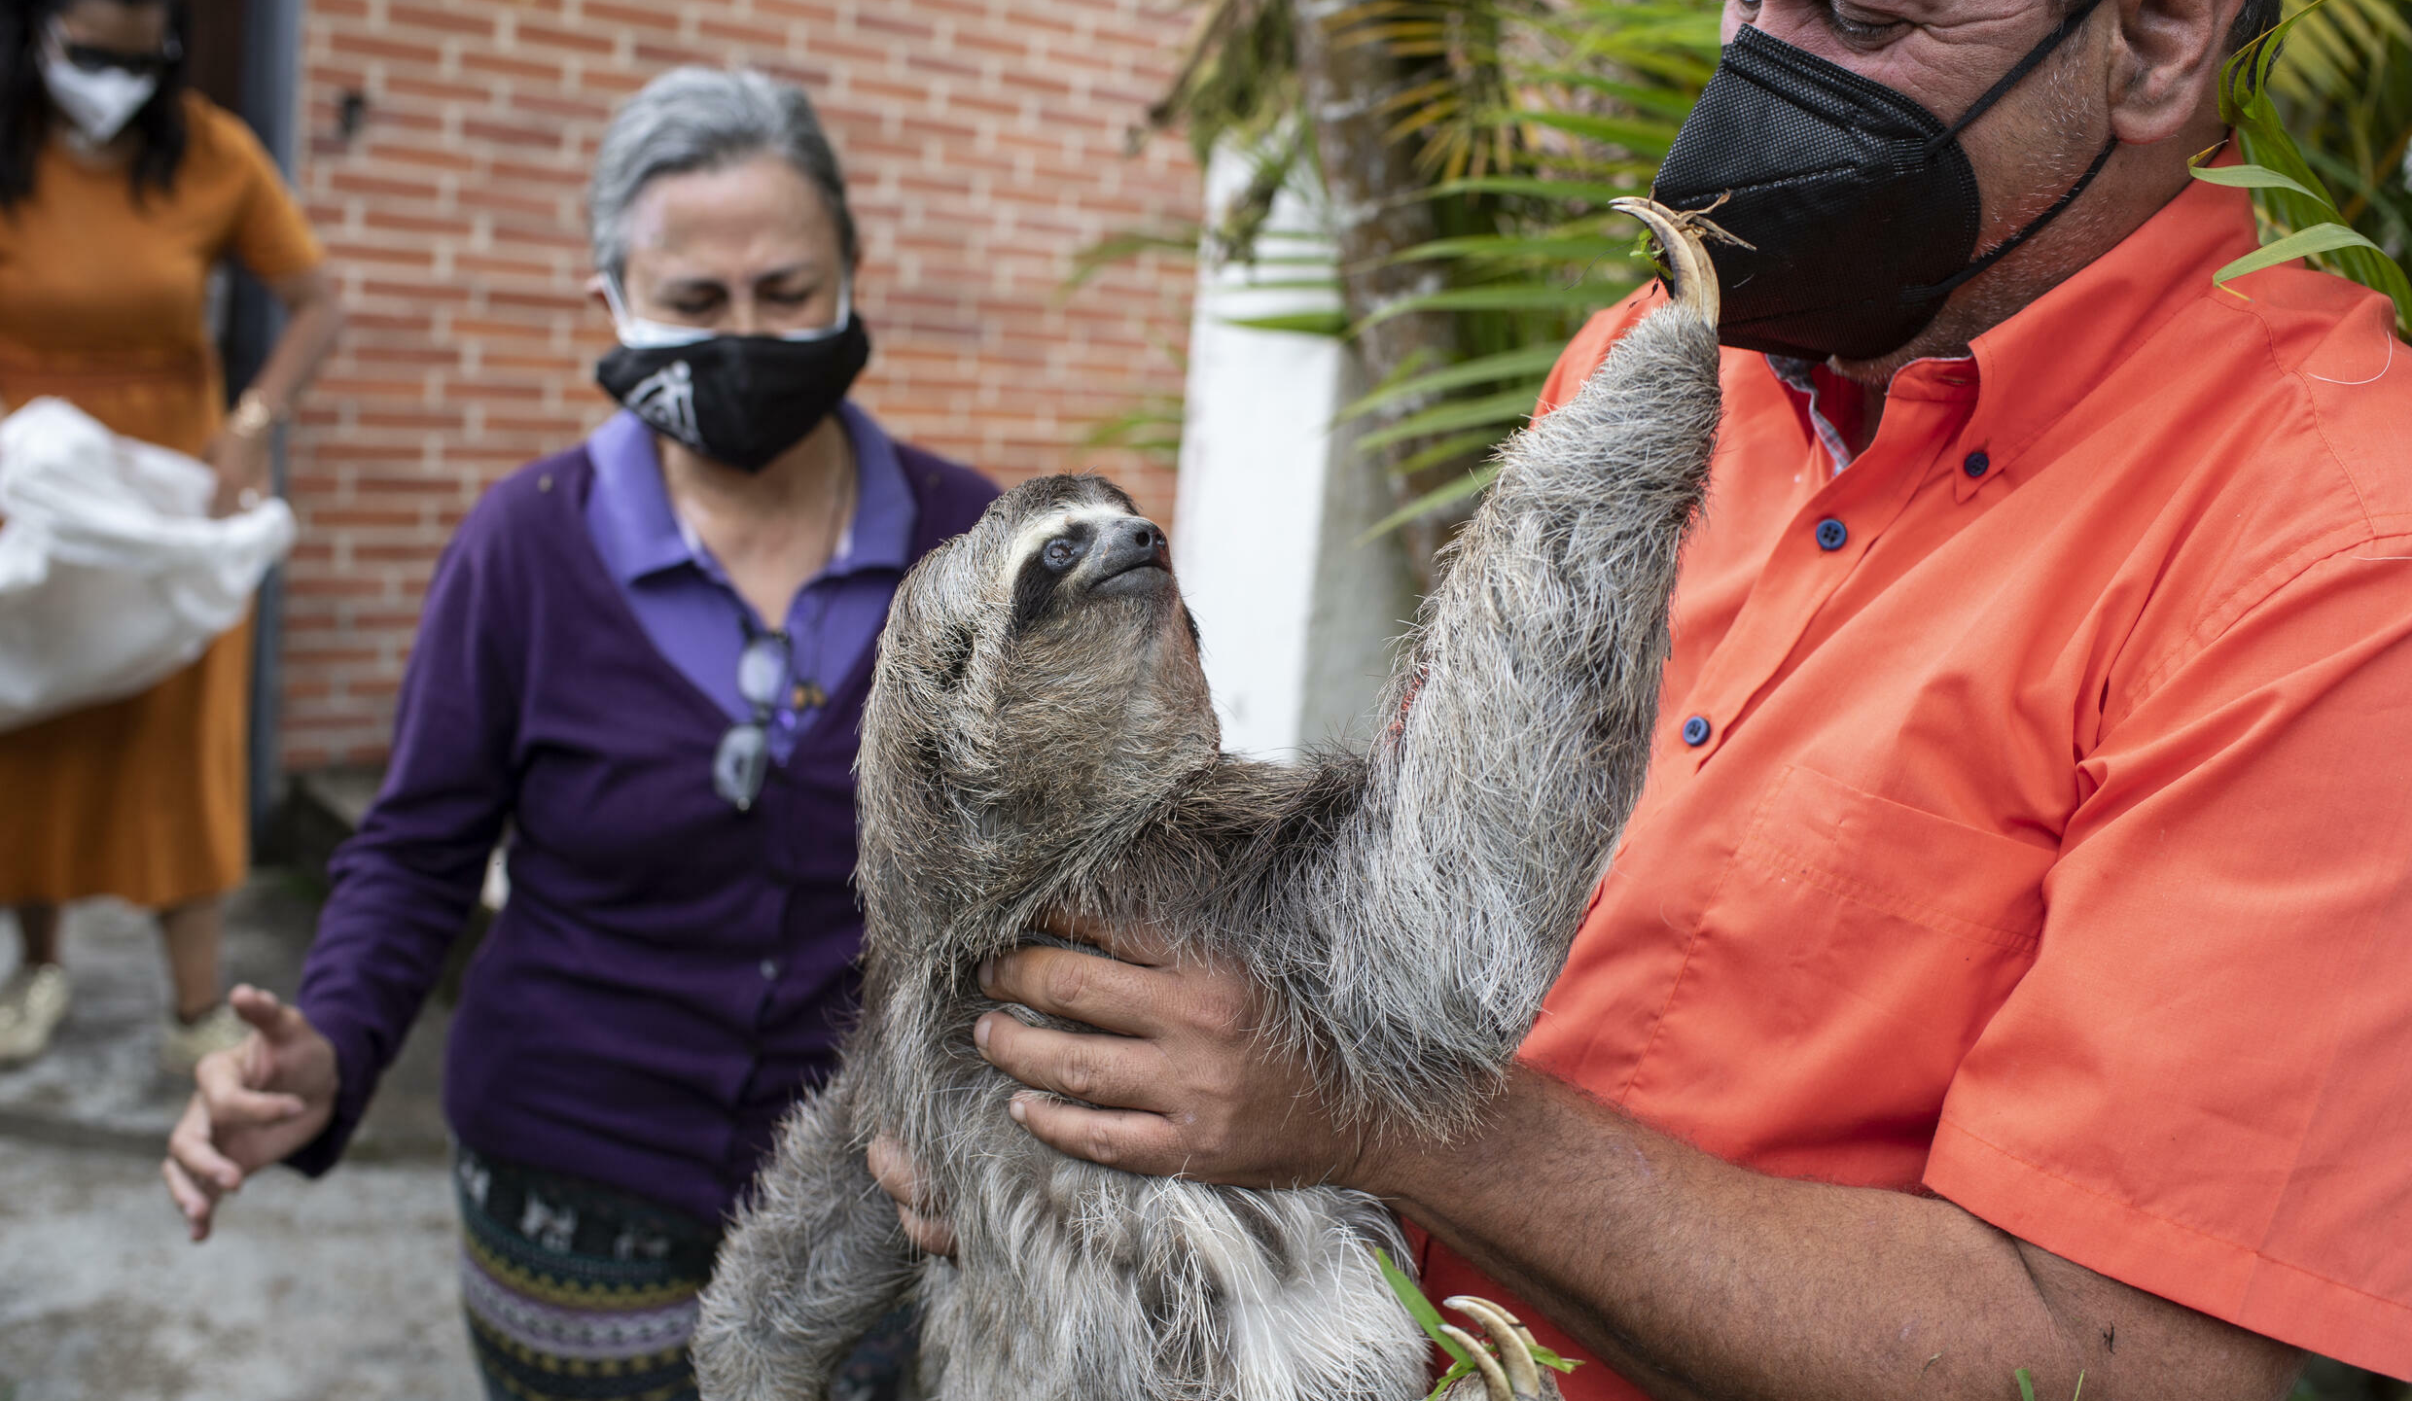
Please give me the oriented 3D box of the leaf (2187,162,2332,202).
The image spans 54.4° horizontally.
[{"bbox_3d":[0.363,-0.177,0.801,0.067,0.012,0.012,8,-18,-21],"label":"leaf"}]

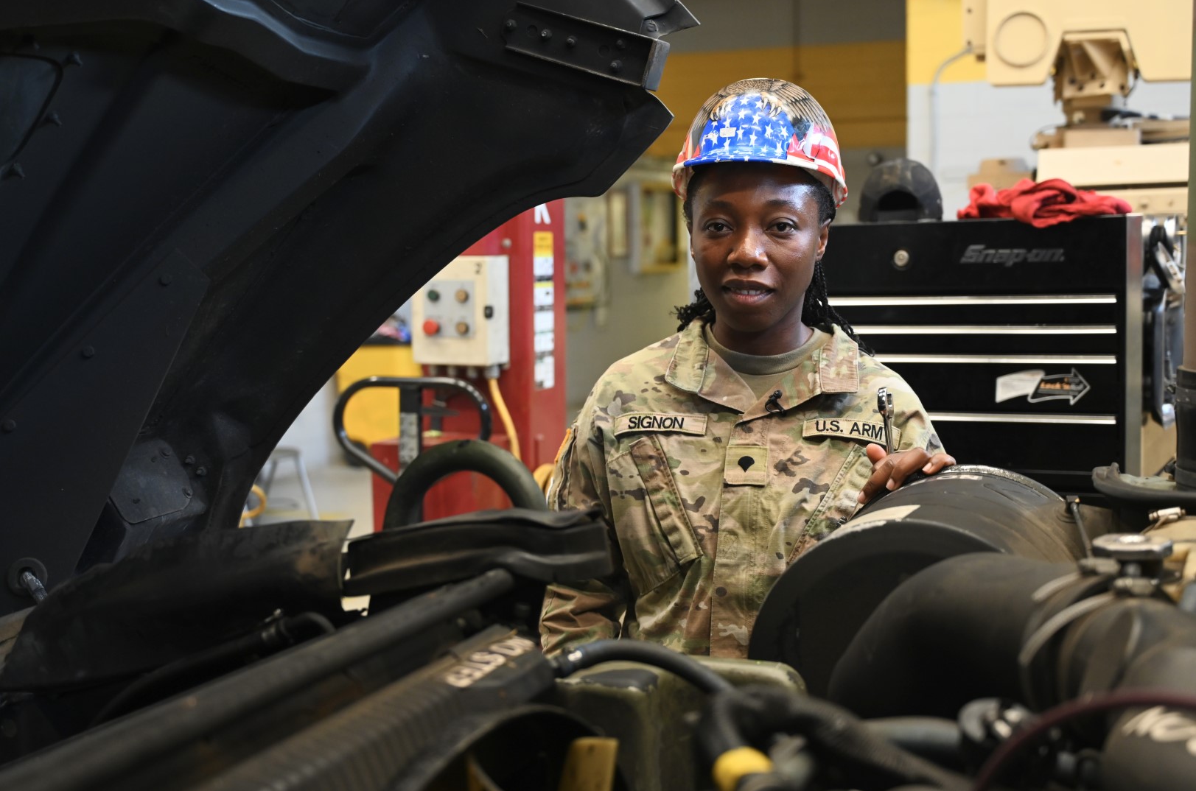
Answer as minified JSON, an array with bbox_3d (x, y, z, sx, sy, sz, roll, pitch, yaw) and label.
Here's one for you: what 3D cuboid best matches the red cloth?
[{"bbox_3d":[0.885,-0.376,3.090,0.320,0.105,0.200,1,2,27],"label":"red cloth"}]

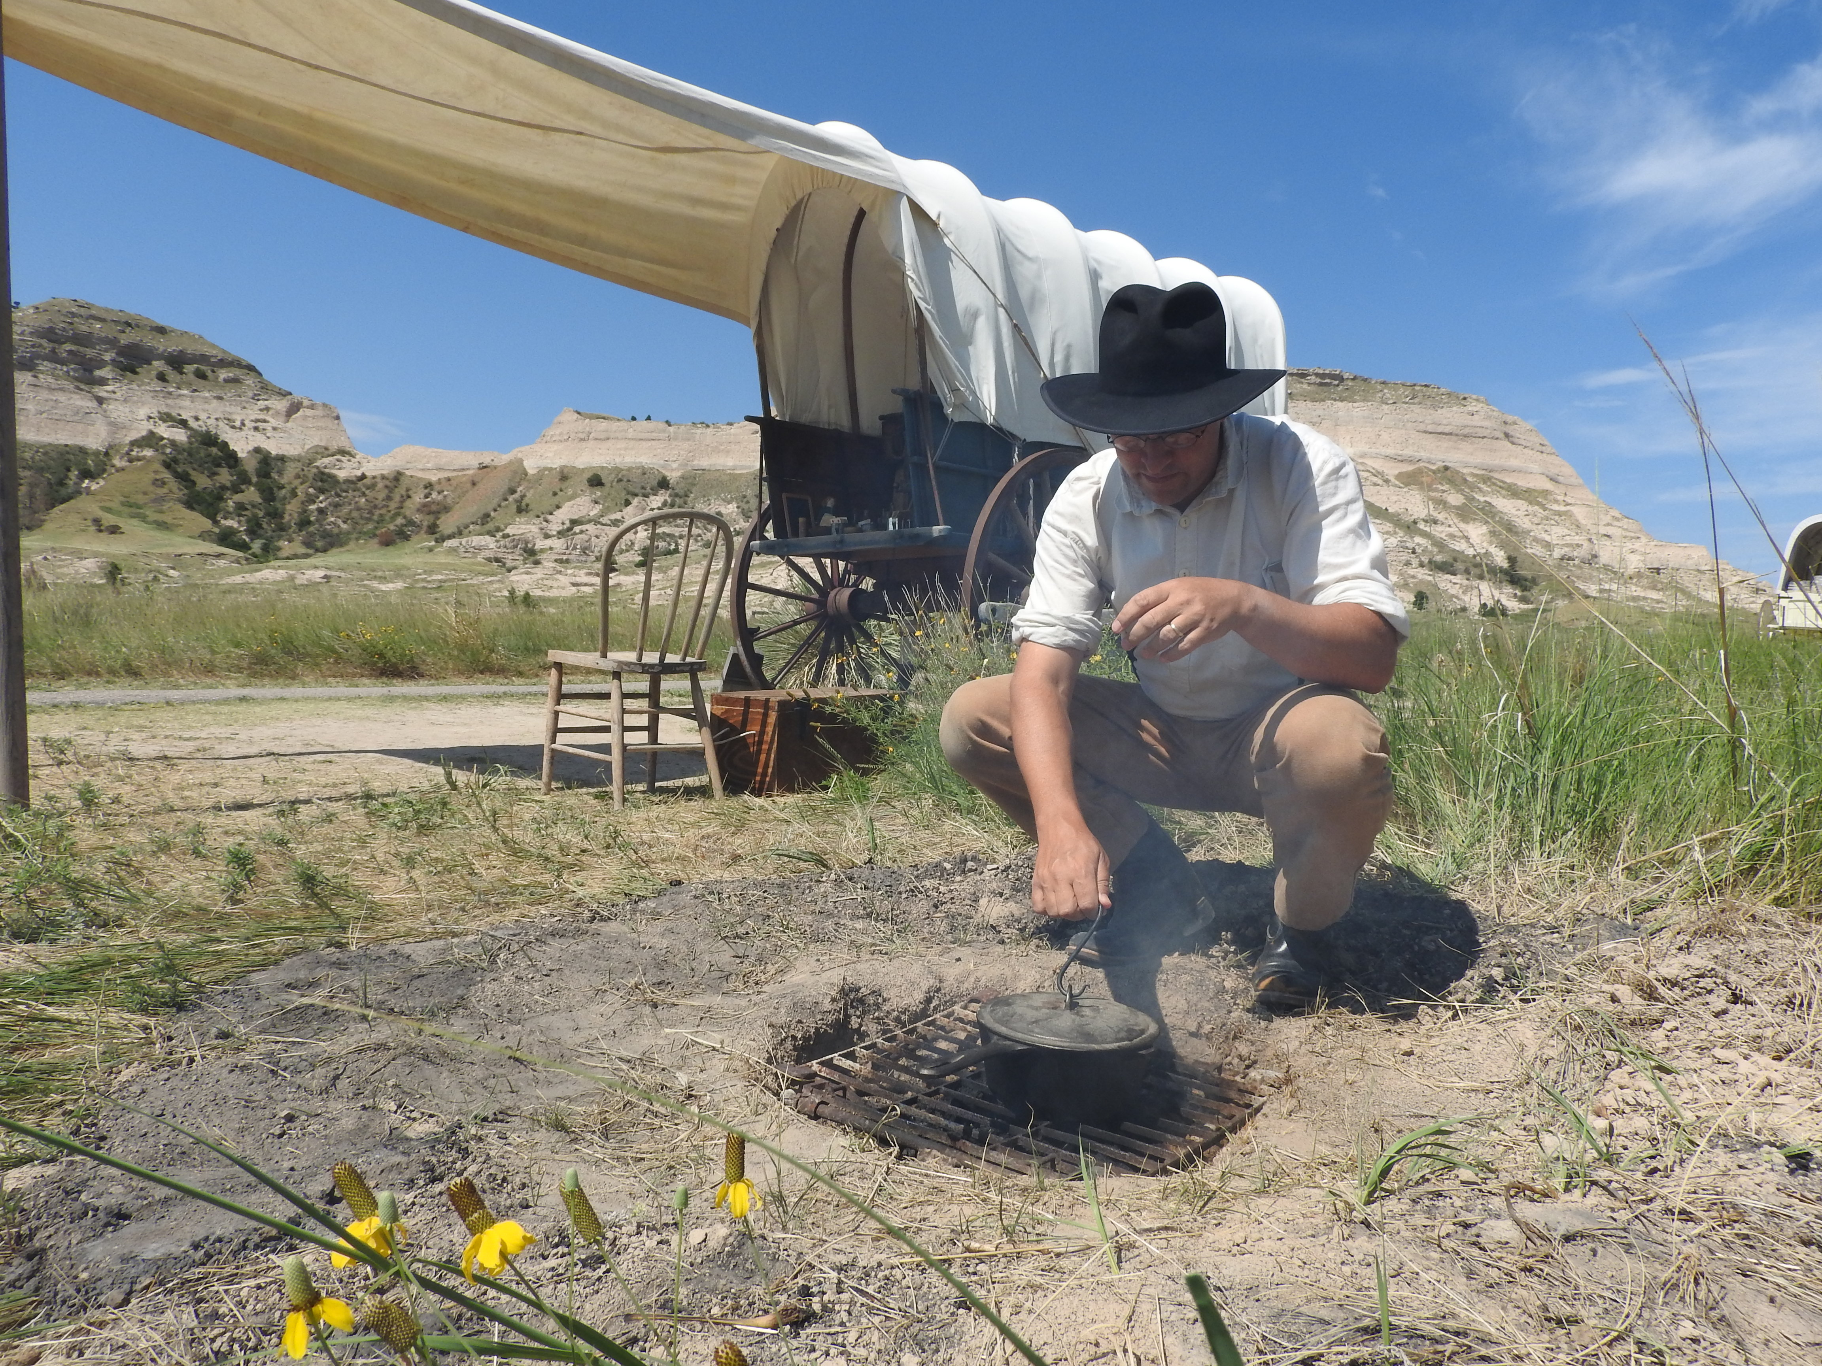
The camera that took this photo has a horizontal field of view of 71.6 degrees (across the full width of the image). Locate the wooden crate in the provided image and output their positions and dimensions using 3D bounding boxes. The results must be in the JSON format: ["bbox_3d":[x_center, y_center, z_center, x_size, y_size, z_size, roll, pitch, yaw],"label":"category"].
[{"bbox_3d":[-0.335,0.184,4.207,0.540,0.297,0.360,-3,5,-43],"label":"wooden crate"}]

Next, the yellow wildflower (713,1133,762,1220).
[{"bbox_3d":[-0.102,0.289,0.740,0.028,0.047,0.027,0,4,-12],"label":"yellow wildflower"}]

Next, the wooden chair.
[{"bbox_3d":[-0.817,-0.089,3.770,0.430,0.875,0.470,-2,5,-36],"label":"wooden chair"}]

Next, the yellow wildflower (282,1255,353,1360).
[{"bbox_3d":[-0.249,0.261,0.530,0.029,0.041,0.028,-18,6,-25],"label":"yellow wildflower"}]

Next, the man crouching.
[{"bbox_3d":[0.410,-0.058,1.960,0.660,1.080,0.780,2,4,16],"label":"man crouching"}]

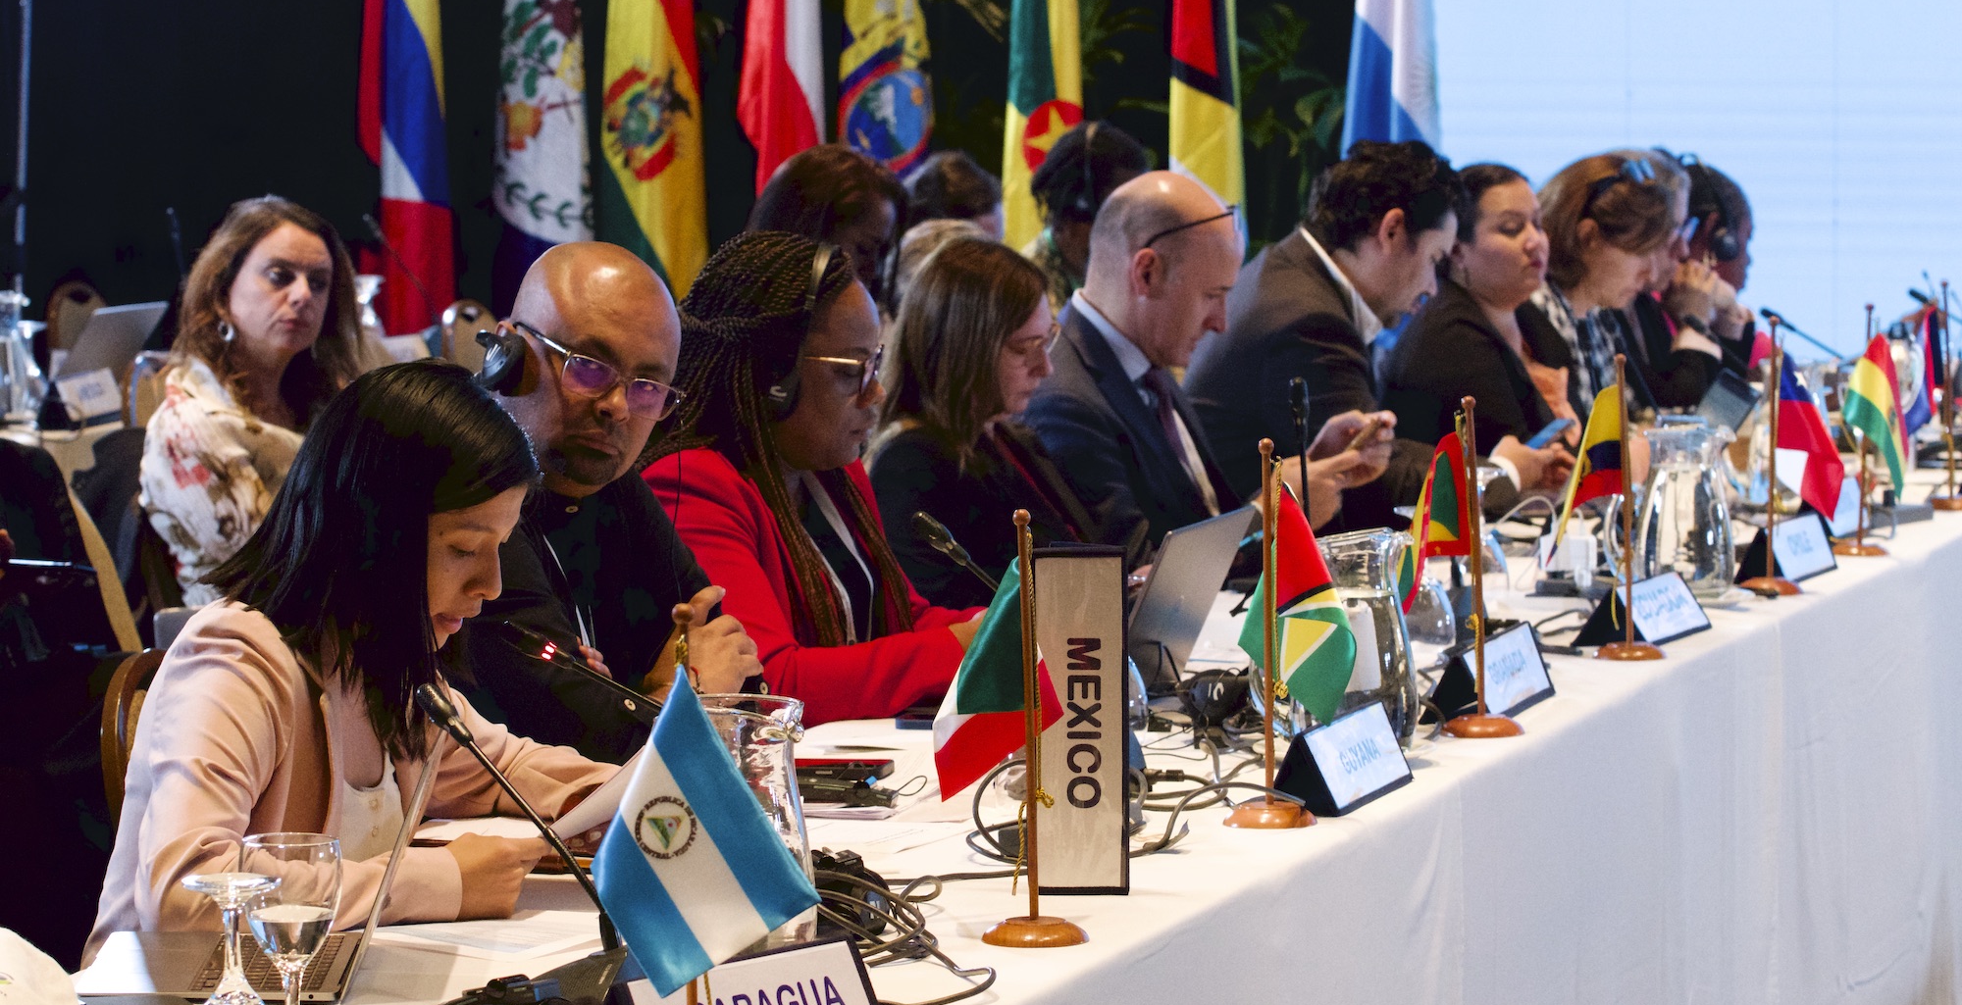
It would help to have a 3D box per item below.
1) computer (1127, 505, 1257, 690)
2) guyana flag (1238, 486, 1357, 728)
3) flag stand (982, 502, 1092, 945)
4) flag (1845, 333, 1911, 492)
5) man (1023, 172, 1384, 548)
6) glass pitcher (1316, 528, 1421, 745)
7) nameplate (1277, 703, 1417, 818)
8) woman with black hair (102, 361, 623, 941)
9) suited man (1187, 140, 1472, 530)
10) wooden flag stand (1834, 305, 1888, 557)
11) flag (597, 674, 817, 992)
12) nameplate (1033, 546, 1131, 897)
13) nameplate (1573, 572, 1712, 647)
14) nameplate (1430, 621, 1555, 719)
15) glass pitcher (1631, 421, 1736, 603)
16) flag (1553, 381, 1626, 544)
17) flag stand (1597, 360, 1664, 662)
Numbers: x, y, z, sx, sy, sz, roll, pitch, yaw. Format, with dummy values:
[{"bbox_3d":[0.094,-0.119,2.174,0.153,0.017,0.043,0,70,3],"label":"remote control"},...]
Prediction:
[{"bbox_3d":[0.116,0.116,7.245,0.304,0.204,0.320,2,5,17],"label":"computer"},{"bbox_3d":[0.309,0.102,6.380,0.110,0.237,0.080,-2,5,-20],"label":"guyana flag"},{"bbox_3d":[0.040,0.182,5.356,0.087,0.355,0.087,0,4,0],"label":"flag stand"},{"bbox_3d":[1.311,-0.130,9.580,0.096,0.235,0.070,-1,4,0],"label":"flag"},{"bbox_3d":[0.224,0.258,8.149,0.760,1.340,0.550,1,4,17],"label":"man"},{"bbox_3d":[0.383,0.148,7.061,0.185,0.234,0.135,0,4,13],"label":"glass pitcher"},{"bbox_3d":[0.366,0.257,6.598,0.075,0.080,0.298,1,4,18],"label":"nameplate"},{"bbox_3d":[-0.624,0.476,5.691,0.650,1.194,0.550,2,5,21],"label":"woman with black hair"},{"bbox_3d":[0.469,0.185,9.060,0.740,1.350,0.530,1,4,17],"label":"suited man"},{"bbox_3d":[1.302,-0.113,9.662,0.087,0.368,0.087,0,4,0],"label":"wooden flag stand"},{"bbox_3d":[-0.189,0.231,4.518,0.157,0.223,0.060,0,4,0],"label":"flag"},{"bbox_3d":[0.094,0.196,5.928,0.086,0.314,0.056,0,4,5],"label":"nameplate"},{"bbox_3d":[0.840,0.134,8.271,0.089,0.072,0.298,1,5,22],"label":"nameplate"},{"bbox_3d":[0.583,0.195,7.436,0.080,0.077,0.298,1,4,19],"label":"nameplate"},{"bbox_3d":[0.934,0.011,8.872,0.190,0.229,0.138,1,4,17],"label":"glass pitcher"},{"bbox_3d":[0.746,-0.049,8.020,0.088,0.200,0.065,-1,4,0],"label":"flag"},{"bbox_3d":[0.796,0.004,8.009,0.090,0.372,0.090,-1,4,0],"label":"flag stand"}]

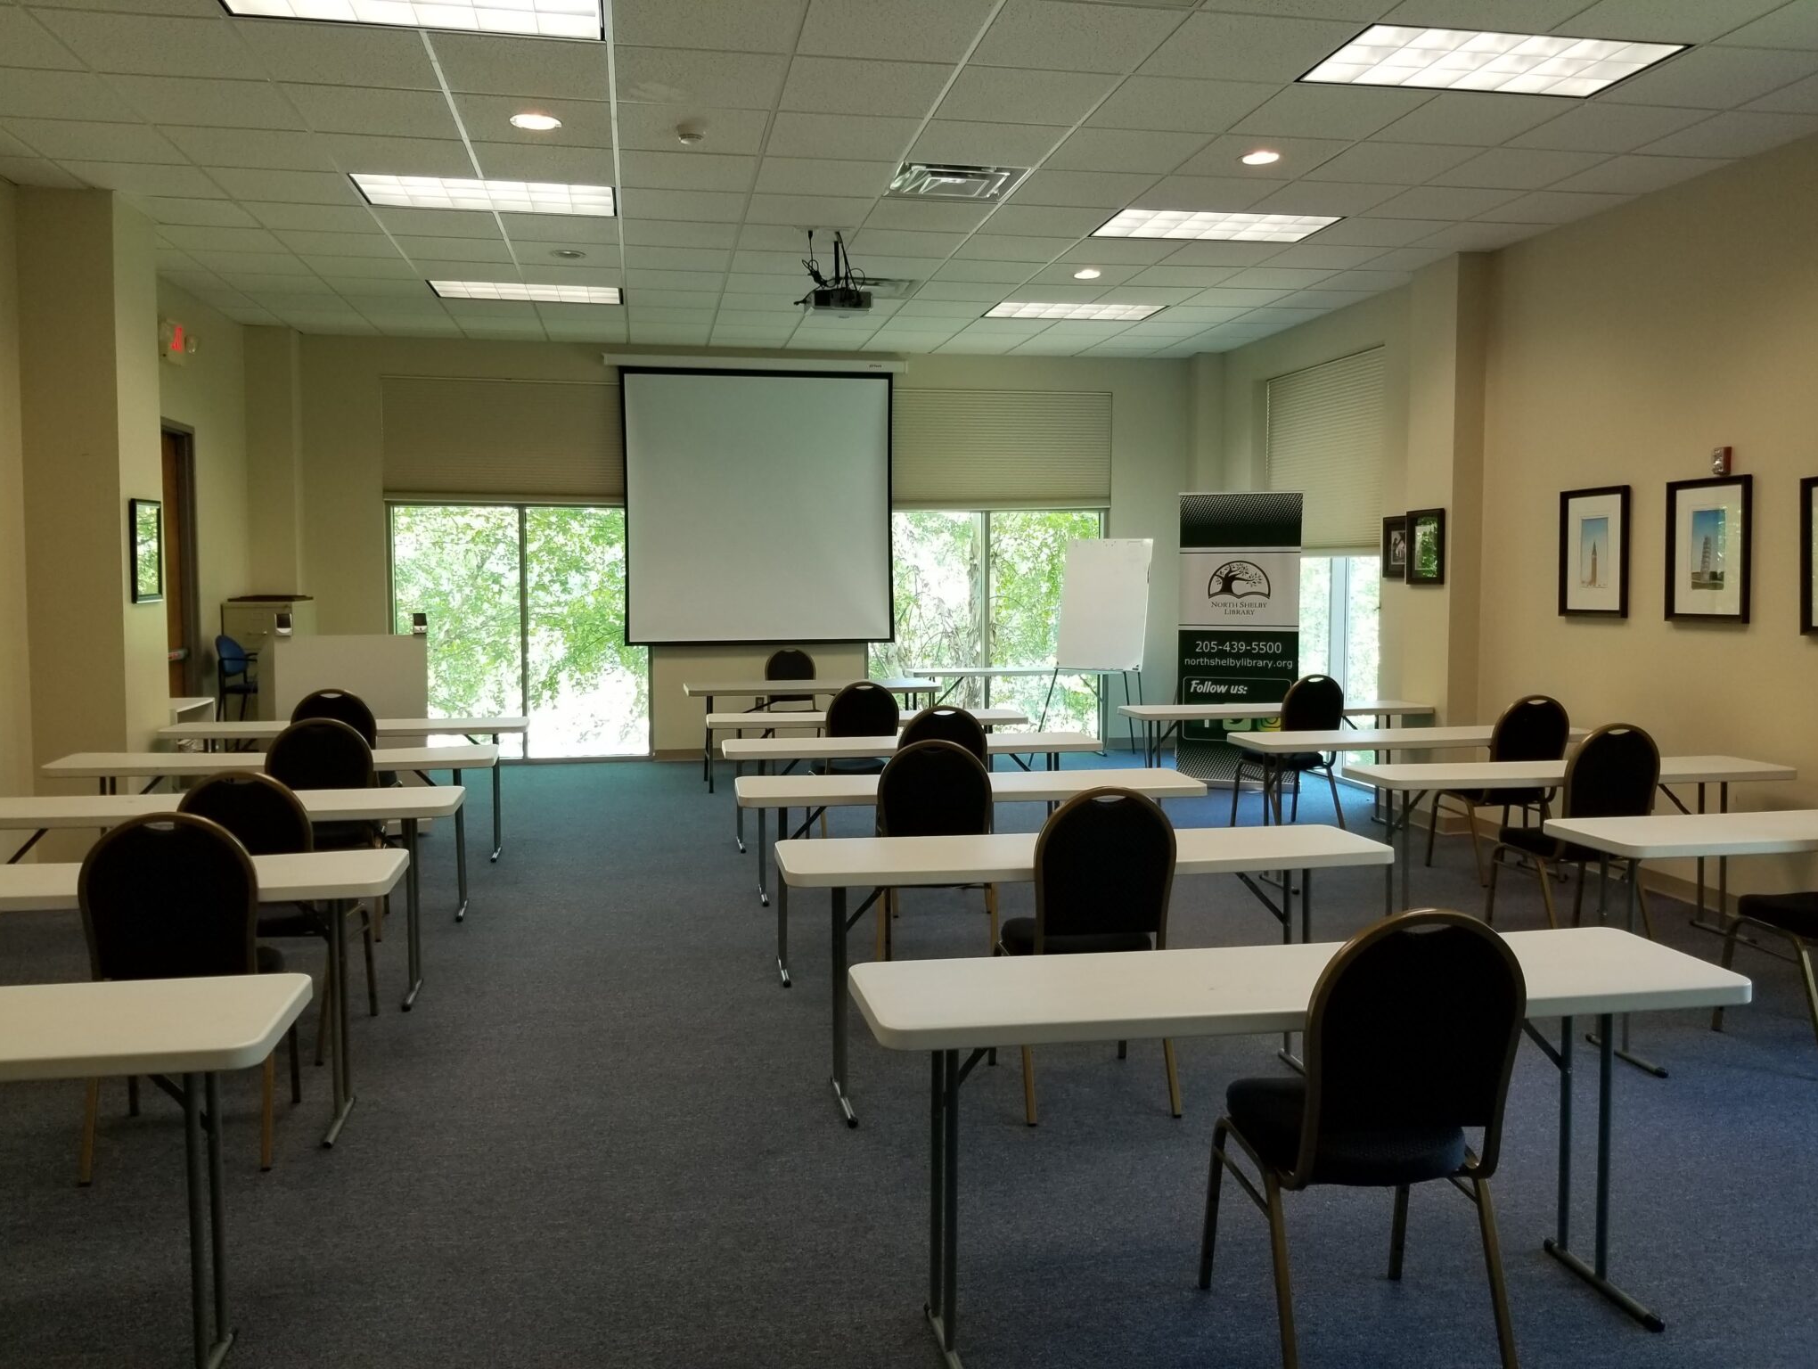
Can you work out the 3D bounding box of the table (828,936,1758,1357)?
[{"bbox_3d":[0.814,0.986,2.946,1.830,0.740,0.460,-1,5,-9],"label":"table"}]

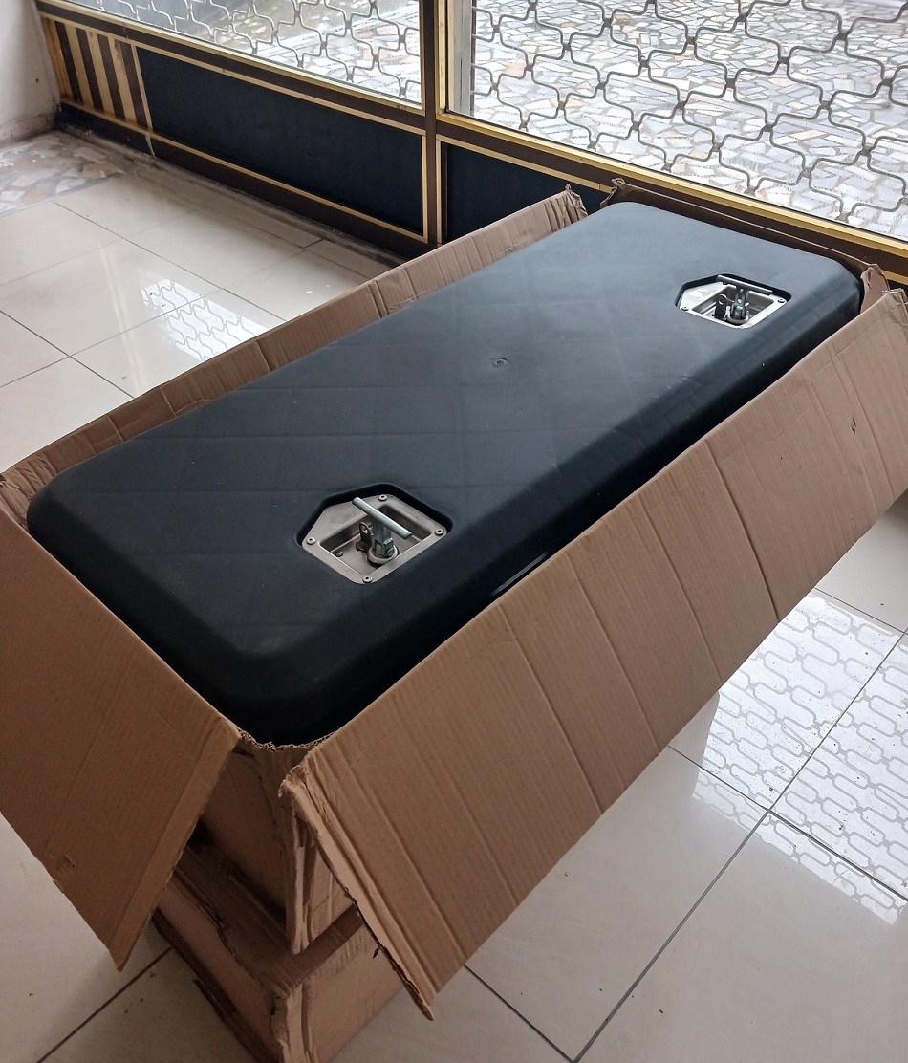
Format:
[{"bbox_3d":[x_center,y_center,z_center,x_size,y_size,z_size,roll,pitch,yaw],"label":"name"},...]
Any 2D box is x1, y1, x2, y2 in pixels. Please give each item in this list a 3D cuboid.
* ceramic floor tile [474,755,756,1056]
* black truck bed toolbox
[{"bbox_3d":[0.162,0.526,1.715,0.580,0.010,0.580,31,50,31],"label":"ceramic floor tile"},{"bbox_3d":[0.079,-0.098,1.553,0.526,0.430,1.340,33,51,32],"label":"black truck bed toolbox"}]

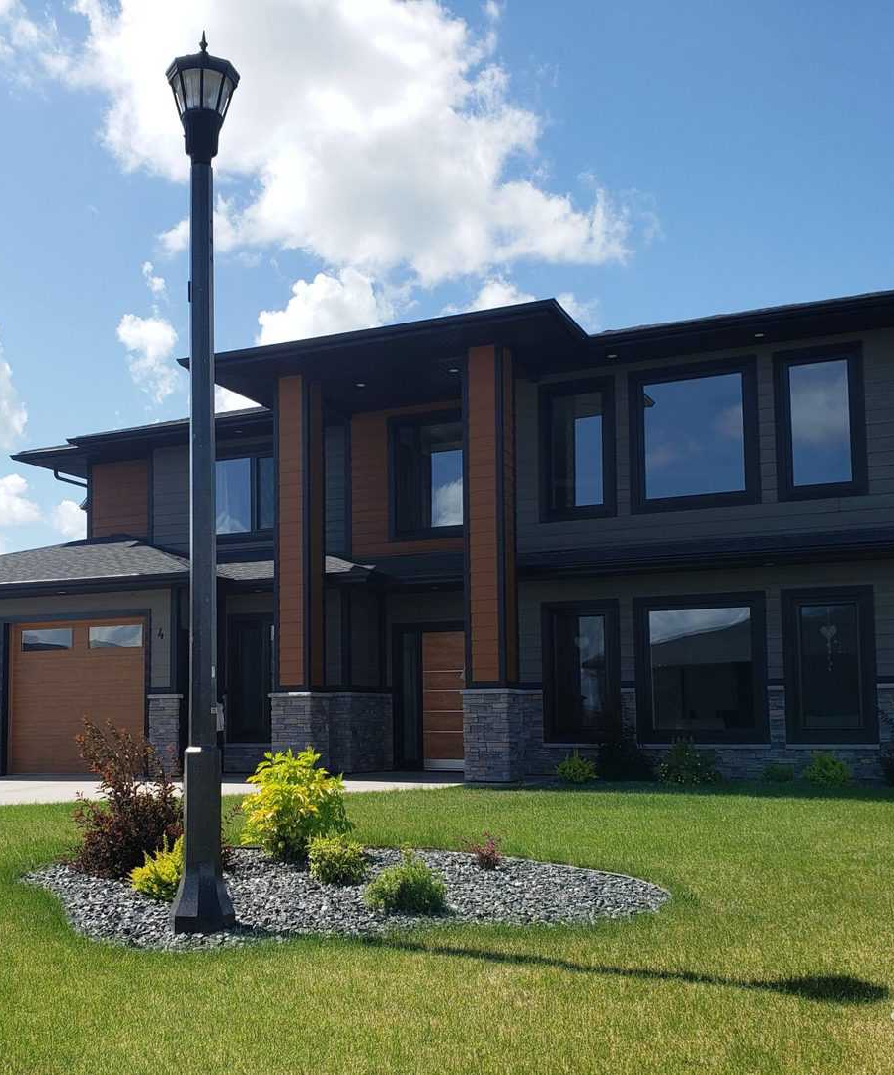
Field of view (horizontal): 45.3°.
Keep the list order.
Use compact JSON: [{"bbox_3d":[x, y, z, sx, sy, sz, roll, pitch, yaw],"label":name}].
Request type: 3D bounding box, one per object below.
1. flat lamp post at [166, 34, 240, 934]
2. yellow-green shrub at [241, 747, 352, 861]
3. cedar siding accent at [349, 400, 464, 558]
[{"bbox_3d":[-1.536,-0.497,6.836,0.470,5.763,0.470,-1,-6,0],"label":"flat lamp post"},{"bbox_3d":[-1.227,2.155,8.700,0.880,0.920,0.840,-1,-8,0],"label":"yellow-green shrub"},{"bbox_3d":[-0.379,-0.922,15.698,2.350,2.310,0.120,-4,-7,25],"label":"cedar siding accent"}]

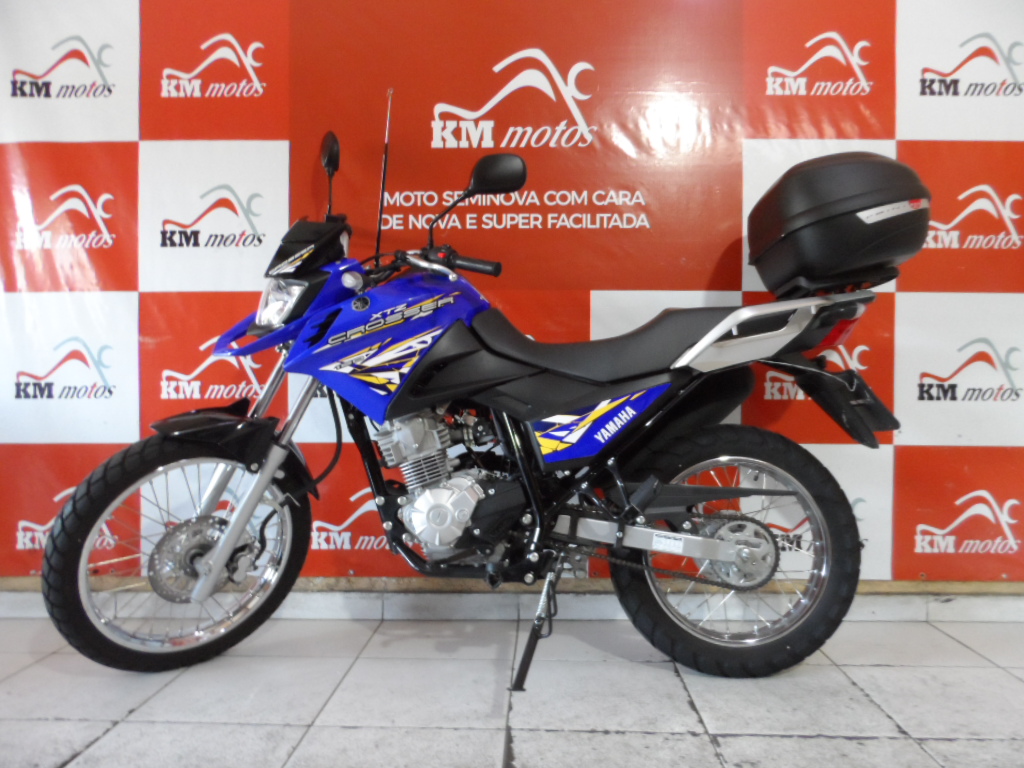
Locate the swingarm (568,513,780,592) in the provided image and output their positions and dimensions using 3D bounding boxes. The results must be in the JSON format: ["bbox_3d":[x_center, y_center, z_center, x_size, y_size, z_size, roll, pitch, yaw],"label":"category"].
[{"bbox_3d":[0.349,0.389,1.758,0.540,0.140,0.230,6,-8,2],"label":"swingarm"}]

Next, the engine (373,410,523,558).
[{"bbox_3d":[-0.150,0.251,1.816,0.375,0.375,0.300,0,-9,1],"label":"engine"}]

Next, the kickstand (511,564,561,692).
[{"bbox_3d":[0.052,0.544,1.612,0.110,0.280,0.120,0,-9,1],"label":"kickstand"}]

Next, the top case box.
[{"bbox_3d":[0.821,-0.394,1.890,0.395,0.315,0.425,-11,-9,-1],"label":"top case box"}]

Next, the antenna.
[{"bbox_3d":[-0.327,-0.529,1.804,0.012,0.430,0.012,-4,16,-43],"label":"antenna"}]

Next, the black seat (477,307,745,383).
[{"bbox_3d":[0.235,-0.088,1.847,0.680,0.190,0.265,0,-9,1],"label":"black seat"}]

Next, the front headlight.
[{"bbox_3d":[-0.578,-0.198,1.770,0.090,0.120,0.165,-3,15,-43],"label":"front headlight"}]

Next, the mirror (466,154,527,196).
[{"bbox_3d":[-0.031,-0.484,1.635,0.145,0.095,0.050,7,6,30],"label":"mirror"}]

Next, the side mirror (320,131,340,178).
[{"bbox_3d":[-0.542,-0.690,2.120,0.050,0.110,0.145,1,6,-26],"label":"side mirror"}]

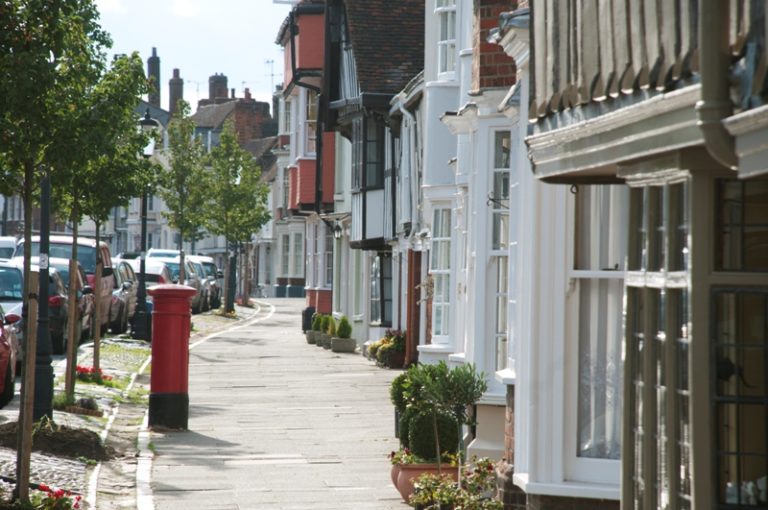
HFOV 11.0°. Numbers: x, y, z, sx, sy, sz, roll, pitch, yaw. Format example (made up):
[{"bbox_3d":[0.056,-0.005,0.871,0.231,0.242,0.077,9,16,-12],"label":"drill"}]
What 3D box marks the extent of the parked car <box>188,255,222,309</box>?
[{"bbox_3d":[-5.606,0.788,118.500,1.780,1.520,4.300,1,0,2],"label":"parked car"}]

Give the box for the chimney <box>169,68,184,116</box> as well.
[{"bbox_3d":[-9.218,-7.219,177.000,0.660,2.150,0.660,1,0,17],"label":"chimney"}]

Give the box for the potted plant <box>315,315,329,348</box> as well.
[{"bbox_3d":[-1.139,1.413,73.800,0.360,0.620,0.360,1,0,0],"label":"potted plant"}]

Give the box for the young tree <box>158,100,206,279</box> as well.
[{"bbox_3d":[-4.831,-1.024,96.000,1.250,5.500,1.250,1,0,0],"label":"young tree"}]

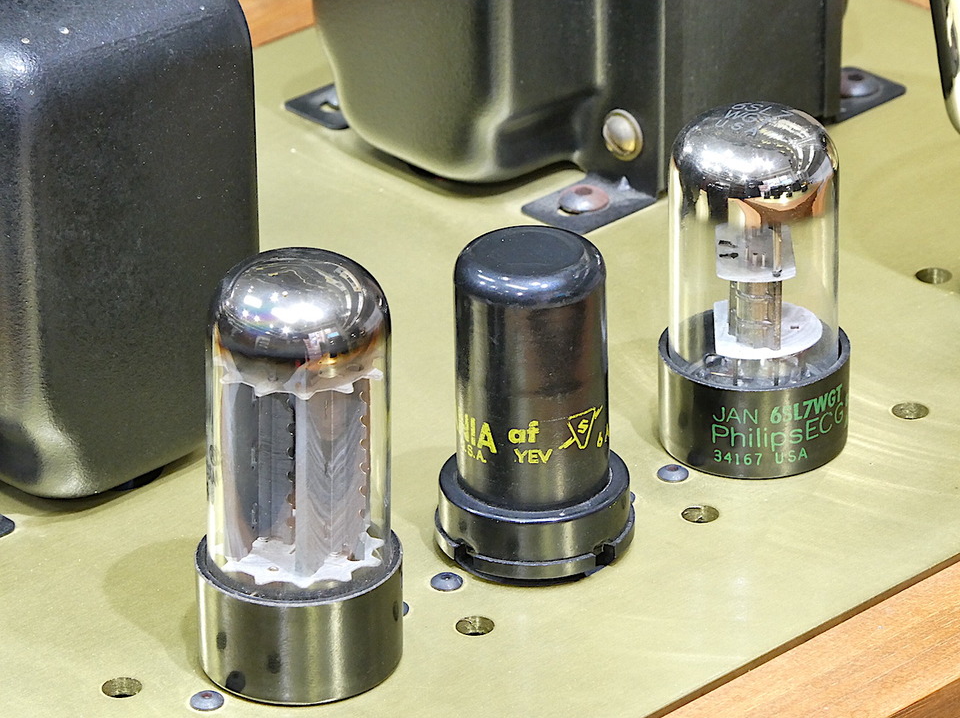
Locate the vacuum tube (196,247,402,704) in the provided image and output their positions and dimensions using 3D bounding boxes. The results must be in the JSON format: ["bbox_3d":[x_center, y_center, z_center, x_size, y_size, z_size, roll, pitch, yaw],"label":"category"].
[{"bbox_3d":[-0.029,0.016,0.873,0.032,0.070,0.032,-1,28,0],"label":"vacuum tube"}]

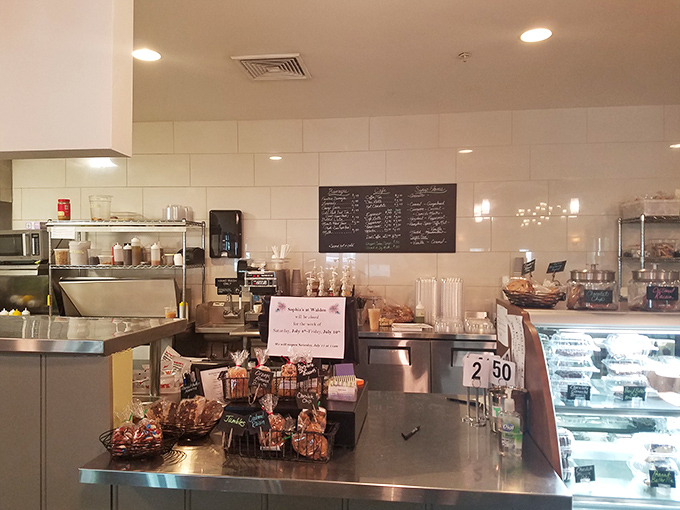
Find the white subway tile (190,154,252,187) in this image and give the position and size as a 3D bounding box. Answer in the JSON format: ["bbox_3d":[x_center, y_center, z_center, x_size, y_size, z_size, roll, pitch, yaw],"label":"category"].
[{"bbox_3d":[-1.086,-0.783,4.729,0.609,0.305,0.010,0,0,7],"label":"white subway tile"}]

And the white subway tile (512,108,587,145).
[{"bbox_3d":[1.789,-1.094,4.362,0.606,0.303,0.010,0,1,7],"label":"white subway tile"}]

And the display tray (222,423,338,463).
[{"bbox_3d":[-0.177,0.581,1.606,0.335,0.085,0.110,0,1,9],"label":"display tray"}]

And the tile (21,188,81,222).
[{"bbox_3d":[-2.756,-0.476,4.898,0.606,0.303,0.010,0,1,7],"label":"tile"}]

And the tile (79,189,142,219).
[{"bbox_3d":[-2.168,-0.486,4.861,0.610,0.304,0.010,0,-1,7],"label":"tile"}]

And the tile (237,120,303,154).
[{"bbox_3d":[-0.635,-1.082,4.675,0.609,0.305,0.010,0,0,7],"label":"tile"}]

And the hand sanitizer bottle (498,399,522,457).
[{"bbox_3d":[0.471,0.463,1.410,0.067,0.175,0.043,0,-1,19],"label":"hand sanitizer bottle"}]

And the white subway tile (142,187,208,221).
[{"bbox_3d":[-1.545,-0.477,4.758,0.606,0.303,0.010,0,1,7],"label":"white subway tile"}]

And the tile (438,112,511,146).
[{"bbox_3d":[1.182,-1.098,4.479,0.610,0.304,0.010,0,-1,7],"label":"tile"}]

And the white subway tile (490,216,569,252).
[{"bbox_3d":[1.637,-0.177,4.410,0.609,0.305,0.010,0,0,7],"label":"white subway tile"}]

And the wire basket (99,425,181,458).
[{"bbox_3d":[-0.597,0.560,1.530,0.245,0.060,0.215,0,0,7],"label":"wire basket"}]

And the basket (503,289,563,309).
[{"bbox_3d":[0.728,0.158,1.920,0.220,0.068,0.155,0,0,7],"label":"basket"}]

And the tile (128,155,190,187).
[{"bbox_3d":[-1.701,-0.790,4.801,0.609,0.305,0.010,0,0,7],"label":"tile"}]

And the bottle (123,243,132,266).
[{"bbox_3d":[-1.852,-0.009,4.450,0.070,0.185,0.070,0,0,7],"label":"bottle"}]

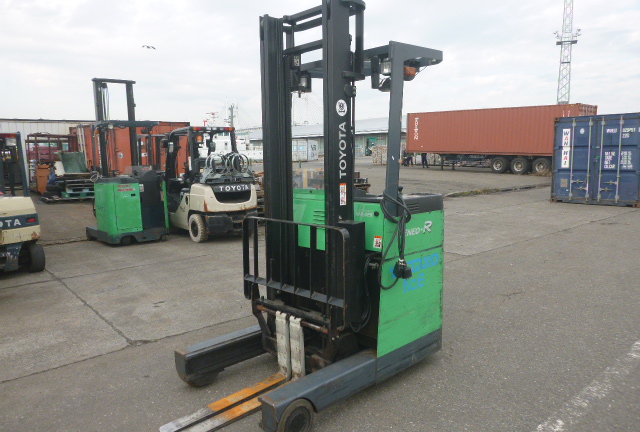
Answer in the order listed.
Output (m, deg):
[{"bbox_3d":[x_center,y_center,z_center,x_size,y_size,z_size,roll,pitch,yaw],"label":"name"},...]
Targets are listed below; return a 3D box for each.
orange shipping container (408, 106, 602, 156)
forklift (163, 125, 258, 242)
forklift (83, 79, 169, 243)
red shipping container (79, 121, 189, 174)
[{"bbox_3d":[11.331,-5.591,30.971,2.440,2.900,12.190,-8,12,-38],"label":"orange shipping container"},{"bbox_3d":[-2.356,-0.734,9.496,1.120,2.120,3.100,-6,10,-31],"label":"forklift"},{"bbox_3d":[-4.043,-1.115,9.281,1.020,3.000,2.100,-9,11,-41],"label":"forklift"},{"bbox_3d":[-7.192,-2.029,17.253,2.440,2.590,6.060,-8,11,-39],"label":"red shipping container"}]

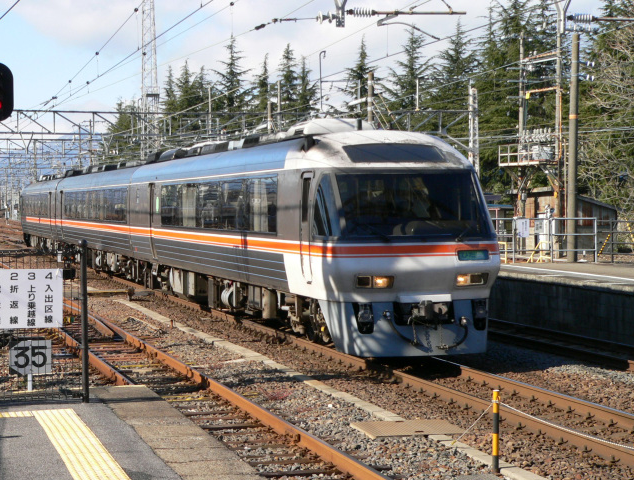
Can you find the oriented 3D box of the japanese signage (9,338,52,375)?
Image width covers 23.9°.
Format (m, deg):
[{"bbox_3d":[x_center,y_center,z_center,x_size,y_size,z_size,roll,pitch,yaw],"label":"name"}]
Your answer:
[{"bbox_3d":[-2.468,1.004,12.900,0.360,0.300,0.030,0,1,-20],"label":"japanese signage"}]

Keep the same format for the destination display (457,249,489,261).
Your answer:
[{"bbox_3d":[2.386,0.226,22.974,0.520,0.180,0.080,-1,1,-22],"label":"destination display"}]

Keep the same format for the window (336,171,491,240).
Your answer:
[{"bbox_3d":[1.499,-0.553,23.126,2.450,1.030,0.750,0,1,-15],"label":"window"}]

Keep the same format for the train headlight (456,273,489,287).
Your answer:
[{"bbox_3d":[2.373,0.617,22.917,0.560,0.200,0.120,-1,1,-23],"label":"train headlight"}]

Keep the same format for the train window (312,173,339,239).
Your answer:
[{"bbox_3d":[0.166,-0.531,23.070,0.170,0.980,0.750,-1,2,-29],"label":"train window"}]

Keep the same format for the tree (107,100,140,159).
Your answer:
[{"bbox_3d":[-23.257,-9.231,180.179,5.200,15.560,5.200,0,1,0],"label":"tree"}]

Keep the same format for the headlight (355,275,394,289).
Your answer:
[{"bbox_3d":[0.869,0.637,22.502,0.580,0.200,0.120,0,1,-7],"label":"headlight"}]

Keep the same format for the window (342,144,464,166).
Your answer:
[{"bbox_3d":[1.294,-1.384,24.036,1.720,0.320,0.600,0,1,-15],"label":"window"}]

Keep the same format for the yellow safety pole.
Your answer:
[{"bbox_3d":[1.783,1.906,14.890,0.065,0.825,0.065,0,1,0],"label":"yellow safety pole"}]

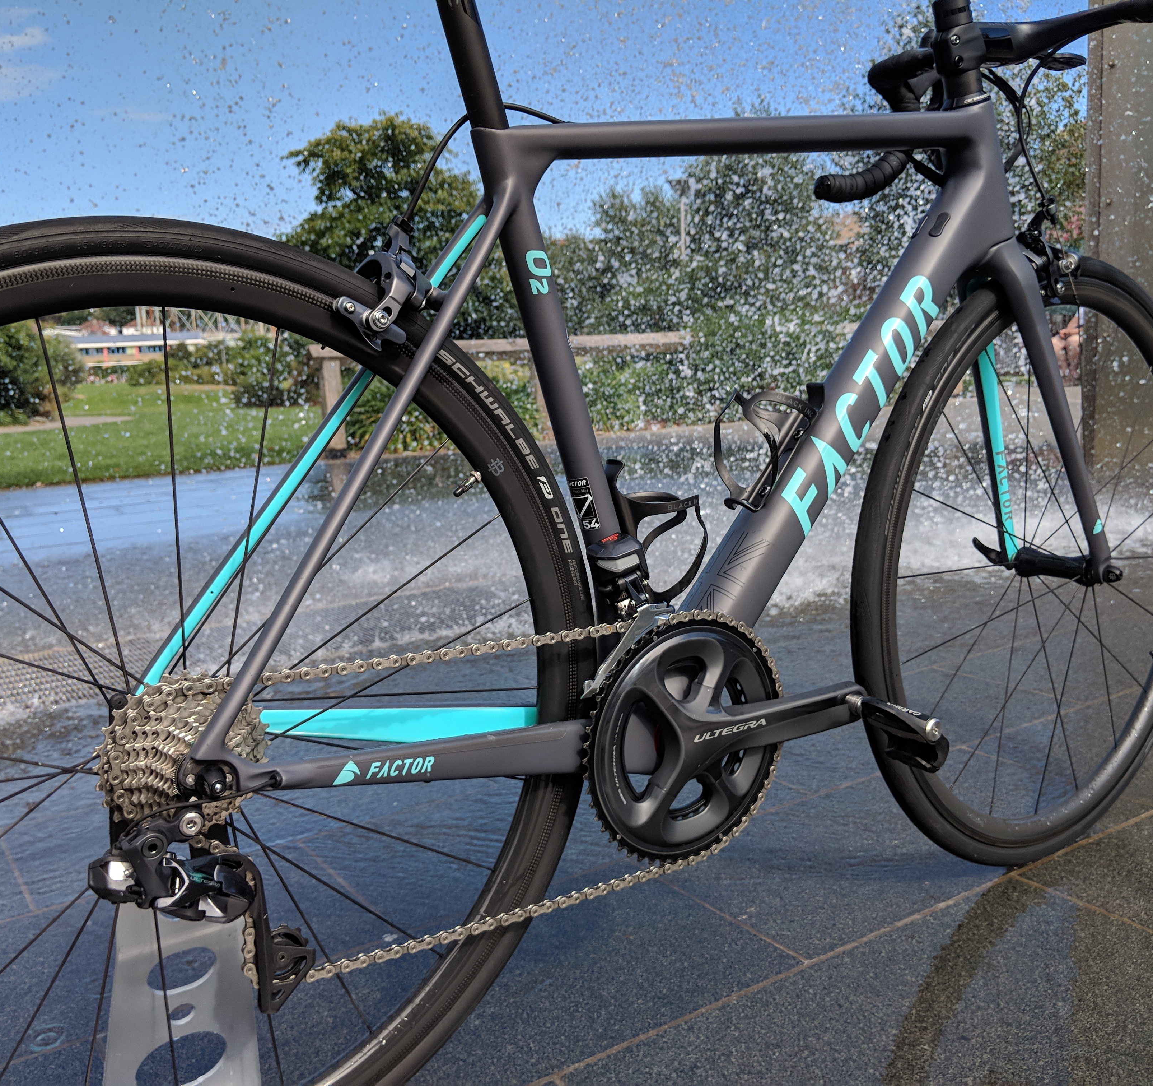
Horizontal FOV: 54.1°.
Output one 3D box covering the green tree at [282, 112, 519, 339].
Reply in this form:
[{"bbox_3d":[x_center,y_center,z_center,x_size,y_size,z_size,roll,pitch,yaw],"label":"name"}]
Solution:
[{"bbox_3d":[-3.075,-5.319,20.000,4.200,4.600,4.100,-2,8,0],"label":"green tree"}]

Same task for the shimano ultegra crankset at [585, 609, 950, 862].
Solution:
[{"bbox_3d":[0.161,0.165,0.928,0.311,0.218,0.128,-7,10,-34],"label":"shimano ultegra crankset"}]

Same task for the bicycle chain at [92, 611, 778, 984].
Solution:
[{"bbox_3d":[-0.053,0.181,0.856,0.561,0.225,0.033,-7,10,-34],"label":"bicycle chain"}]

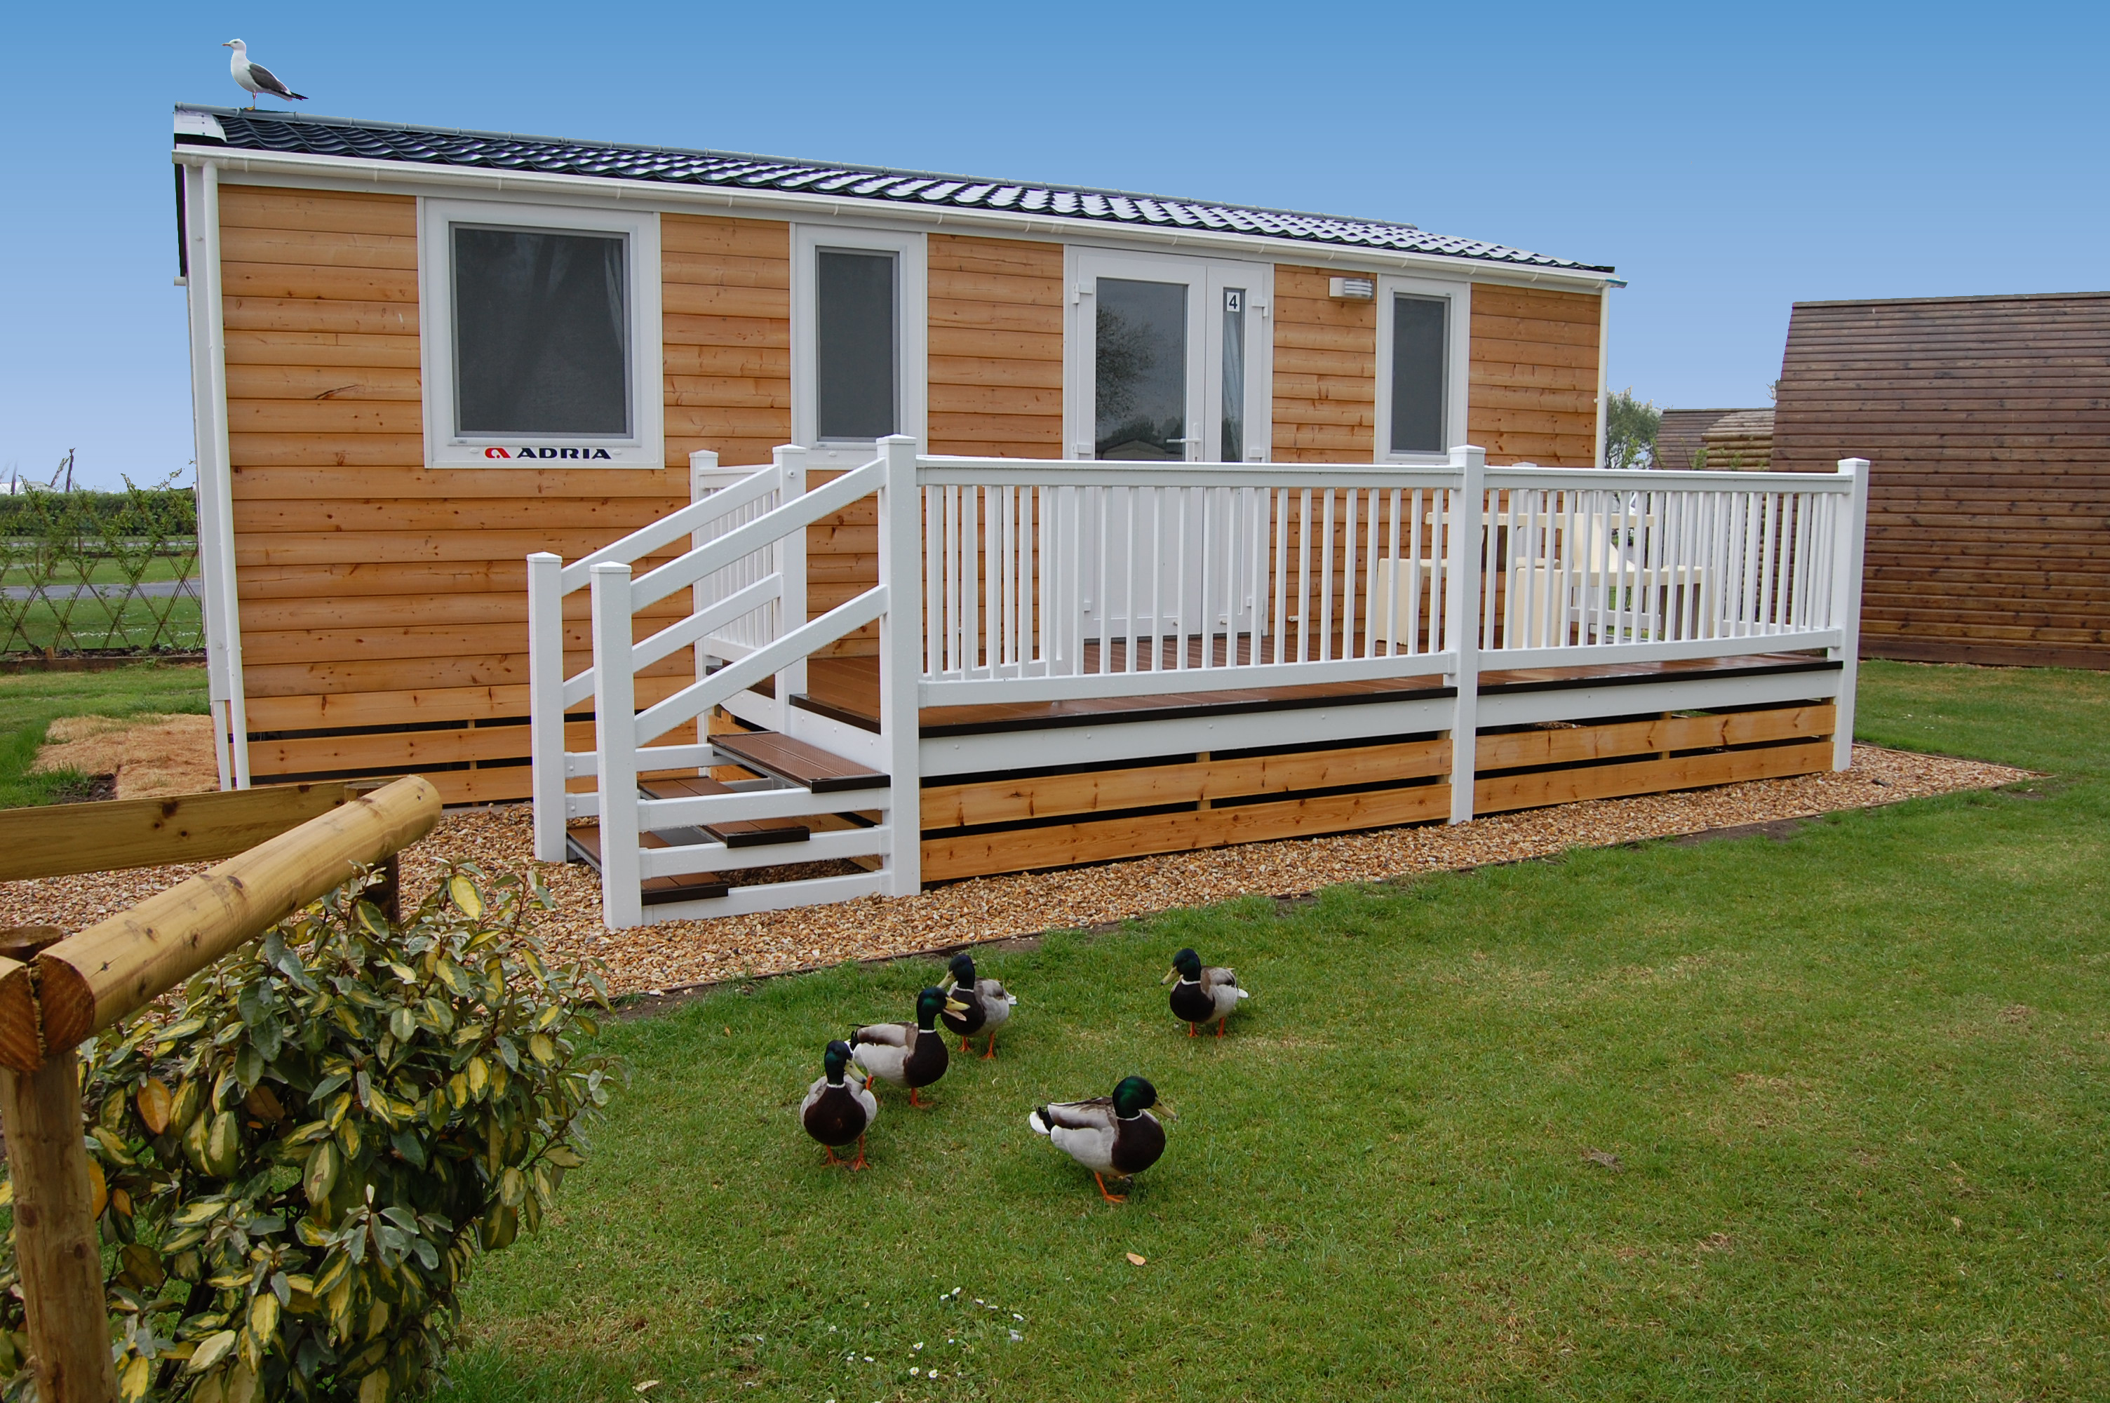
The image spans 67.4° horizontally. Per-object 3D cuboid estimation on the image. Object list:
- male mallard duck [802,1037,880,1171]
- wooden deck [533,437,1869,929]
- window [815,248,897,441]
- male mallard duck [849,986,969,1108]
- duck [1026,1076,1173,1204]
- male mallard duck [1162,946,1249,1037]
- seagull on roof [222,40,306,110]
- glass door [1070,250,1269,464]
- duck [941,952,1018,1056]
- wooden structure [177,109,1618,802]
[{"bbox_3d":[-0.469,0.859,3.488,0.160,0.300,0.370,0,7,-4],"label":"male mallard duck"},{"bbox_3d":[0.689,-0.369,7.673,6.227,1.654,2.683,-4,8,-27],"label":"wooden deck"},{"bbox_3d":[-1.006,-1.821,8.121,0.447,0.971,0.060,-4,8,-27],"label":"window"},{"bbox_3d":[-0.377,0.817,3.812,0.370,0.305,0.160,5,8,35],"label":"male mallard duck"},{"bbox_3d":[0.088,0.887,3.315,0.370,0.285,0.165,7,10,43],"label":"duck"},{"bbox_3d":[0.415,0.770,4.320,0.160,0.275,0.360,7,10,43],"label":"male mallard duck"},{"bbox_3d":[-4.245,-3.352,8.491,0.392,0.351,0.160,-4,8,-27],"label":"seagull on roof"},{"bbox_3d":[0.682,-1.436,9.022,1.327,2.141,0.100,-4,8,-27],"label":"glass door"},{"bbox_3d":[-0.198,0.778,4.189,0.160,0.290,0.360,4,8,31],"label":"duck"},{"bbox_3d":[-0.904,-1.642,10.426,8.354,3.517,4.184,-4,8,-27],"label":"wooden structure"}]

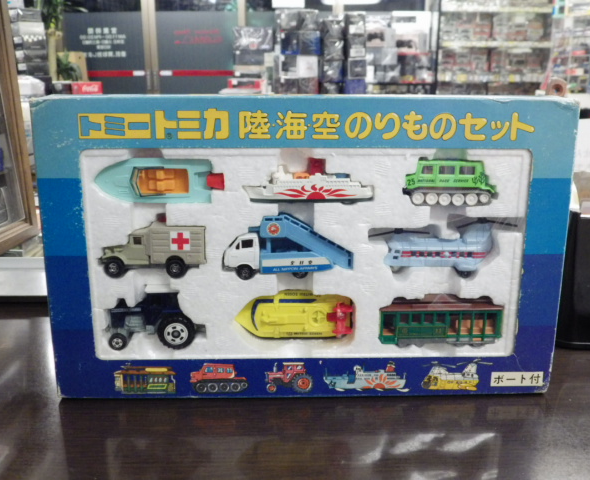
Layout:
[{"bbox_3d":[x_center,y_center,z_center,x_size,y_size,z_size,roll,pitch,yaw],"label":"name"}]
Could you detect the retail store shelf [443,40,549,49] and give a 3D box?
[{"bbox_3d":[1.667,-1.666,5.384,0.910,0.055,0.380,0,14,0],"label":"retail store shelf"}]

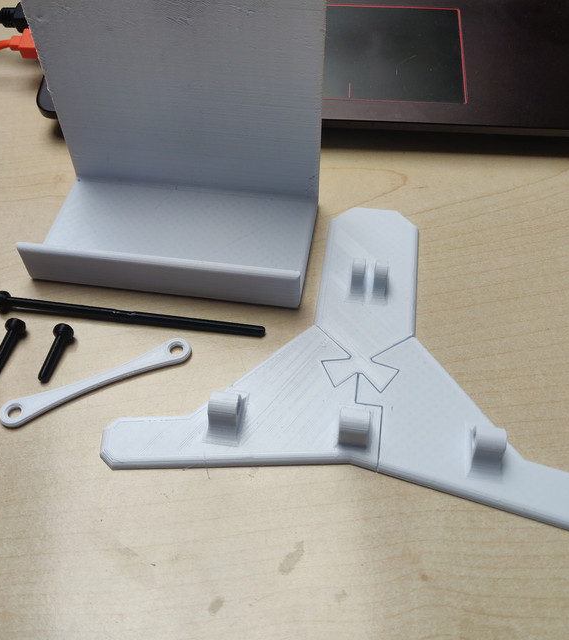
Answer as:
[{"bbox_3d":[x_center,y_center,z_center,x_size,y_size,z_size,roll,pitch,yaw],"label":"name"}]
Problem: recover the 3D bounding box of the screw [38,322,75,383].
[{"bbox_3d":[-0.088,0.013,0.235,0.008,0.008,0.023,9,63,8],"label":"screw"}]

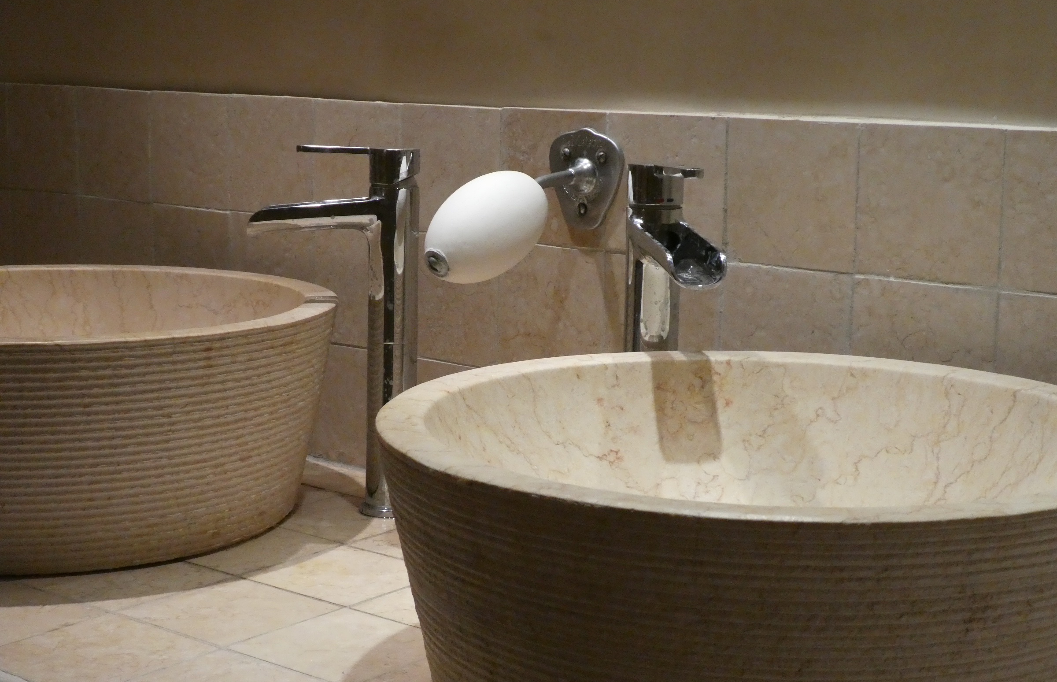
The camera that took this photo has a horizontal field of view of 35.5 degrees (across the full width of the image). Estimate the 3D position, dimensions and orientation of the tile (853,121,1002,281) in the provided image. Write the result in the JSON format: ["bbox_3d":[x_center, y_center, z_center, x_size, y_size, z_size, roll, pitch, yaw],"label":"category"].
[{"bbox_3d":[0.265,-0.089,1.083,0.099,0.099,0.010,8,11,36],"label":"tile"}]

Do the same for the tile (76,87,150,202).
[{"bbox_3d":[-0.391,-0.187,1.573,0.100,0.102,0.010,8,13,35],"label":"tile"}]

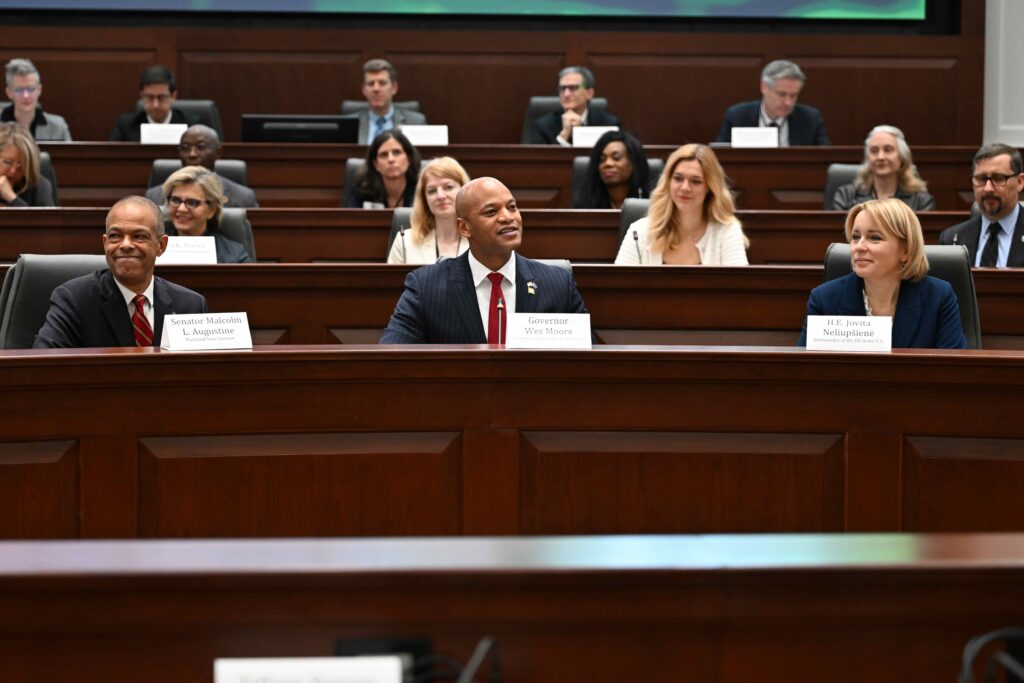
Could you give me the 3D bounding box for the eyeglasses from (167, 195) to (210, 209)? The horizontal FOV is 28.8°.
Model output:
[{"bbox_3d":[-1.199,-0.517,7.380,0.138,0.044,0.140,6,4,10],"label":"eyeglasses"}]

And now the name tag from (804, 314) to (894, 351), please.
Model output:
[{"bbox_3d":[0.868,-0.021,5.120,0.219,0.087,0.080,1,4,8],"label":"name tag"}]

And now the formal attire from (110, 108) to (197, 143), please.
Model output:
[{"bbox_3d":[-1.763,-0.848,9.823,0.470,0.610,0.340,0,3,-13],"label":"formal attire"}]

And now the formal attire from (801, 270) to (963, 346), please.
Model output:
[{"bbox_3d":[1.075,0.084,5.741,0.500,0.560,0.380,1,4,16],"label":"formal attire"}]

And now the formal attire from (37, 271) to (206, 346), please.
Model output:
[{"bbox_3d":[-1.112,0.123,5.712,0.520,0.650,0.360,-1,3,-23],"label":"formal attire"}]

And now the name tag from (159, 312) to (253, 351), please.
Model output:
[{"bbox_3d":[-0.801,-0.026,5.220,0.225,0.090,0.080,-2,5,-24],"label":"name tag"}]

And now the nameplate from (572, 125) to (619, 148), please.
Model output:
[{"bbox_3d":[0.398,-0.962,9.400,0.218,0.088,0.080,0,4,-8],"label":"nameplate"}]

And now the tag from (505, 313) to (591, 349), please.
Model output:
[{"bbox_3d":[0.099,-0.028,5.320,0.225,0.090,0.080,0,4,3],"label":"tag"}]

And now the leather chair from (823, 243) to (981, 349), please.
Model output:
[{"bbox_3d":[1.105,0.274,5.925,0.640,1.120,0.660,2,4,19],"label":"leather chair"}]

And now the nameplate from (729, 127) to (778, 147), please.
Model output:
[{"bbox_3d":[1.149,-0.962,9.400,0.218,0.088,0.080,0,4,3],"label":"nameplate"}]

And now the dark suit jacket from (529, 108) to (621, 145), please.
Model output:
[{"bbox_3d":[0.322,-0.881,10.216,0.500,0.640,0.400,1,4,13],"label":"dark suit jacket"}]

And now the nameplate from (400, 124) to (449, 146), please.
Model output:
[{"bbox_3d":[-0.415,-0.958,9.282,0.220,0.092,0.066,0,3,-8],"label":"nameplate"}]

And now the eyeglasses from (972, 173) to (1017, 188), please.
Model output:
[{"bbox_3d":[1.694,-0.565,6.920,0.143,0.046,0.140,3,11,34],"label":"eyeglasses"}]

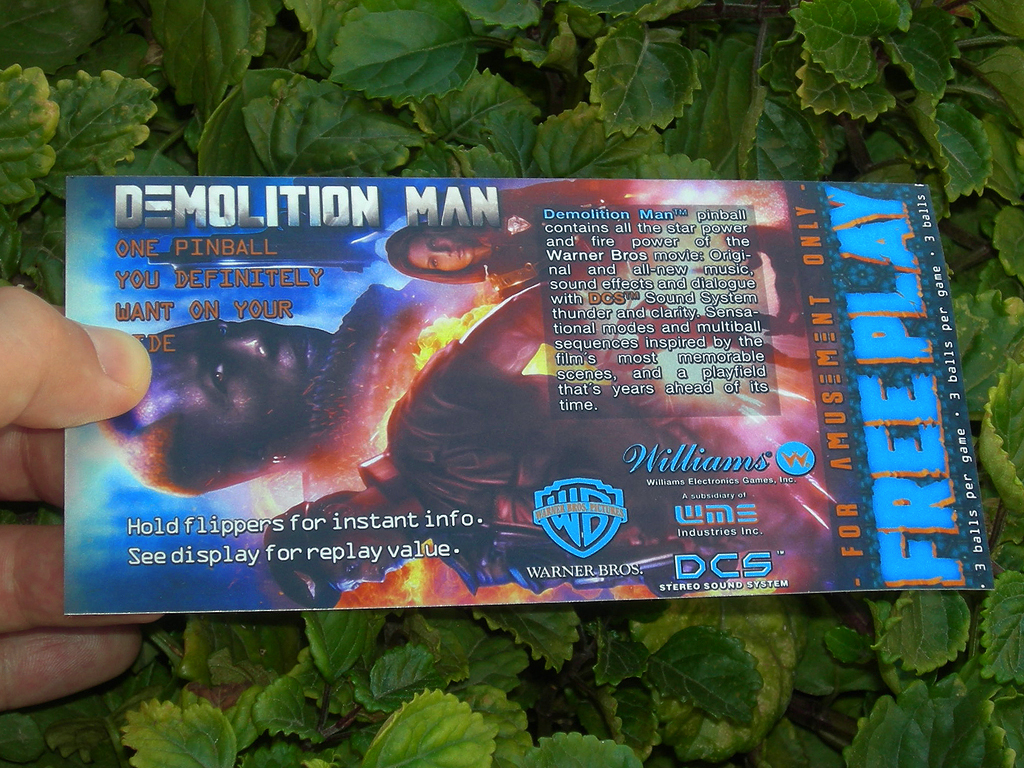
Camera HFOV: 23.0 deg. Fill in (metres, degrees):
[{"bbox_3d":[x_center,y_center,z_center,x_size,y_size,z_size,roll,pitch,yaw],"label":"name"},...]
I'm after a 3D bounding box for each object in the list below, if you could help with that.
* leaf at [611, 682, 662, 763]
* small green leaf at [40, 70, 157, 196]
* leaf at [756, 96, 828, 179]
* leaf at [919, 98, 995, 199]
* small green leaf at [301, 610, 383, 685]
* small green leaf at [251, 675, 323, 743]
[{"bbox_3d":[0.023,0.062,0.460,0.009,0.008,0.014,-11,78,-15],"label":"leaf"},{"bbox_3d":[-0.077,-0.047,0.460,0.027,0.007,0.022,-36,78,-9],"label":"small green leaf"},{"bbox_3d":[0.052,-0.045,0.481,0.018,0.008,0.022,0,75,-15],"label":"leaf"},{"bbox_3d":[0.084,-0.044,0.472,0.013,0.009,0.020,-27,84,-20],"label":"leaf"},{"bbox_3d":[-0.033,0.049,0.490,0.016,0.008,0.019,6,63,-4],"label":"small green leaf"},{"bbox_3d":[-0.044,0.063,0.490,0.016,0.006,0.014,26,71,16],"label":"small green leaf"}]

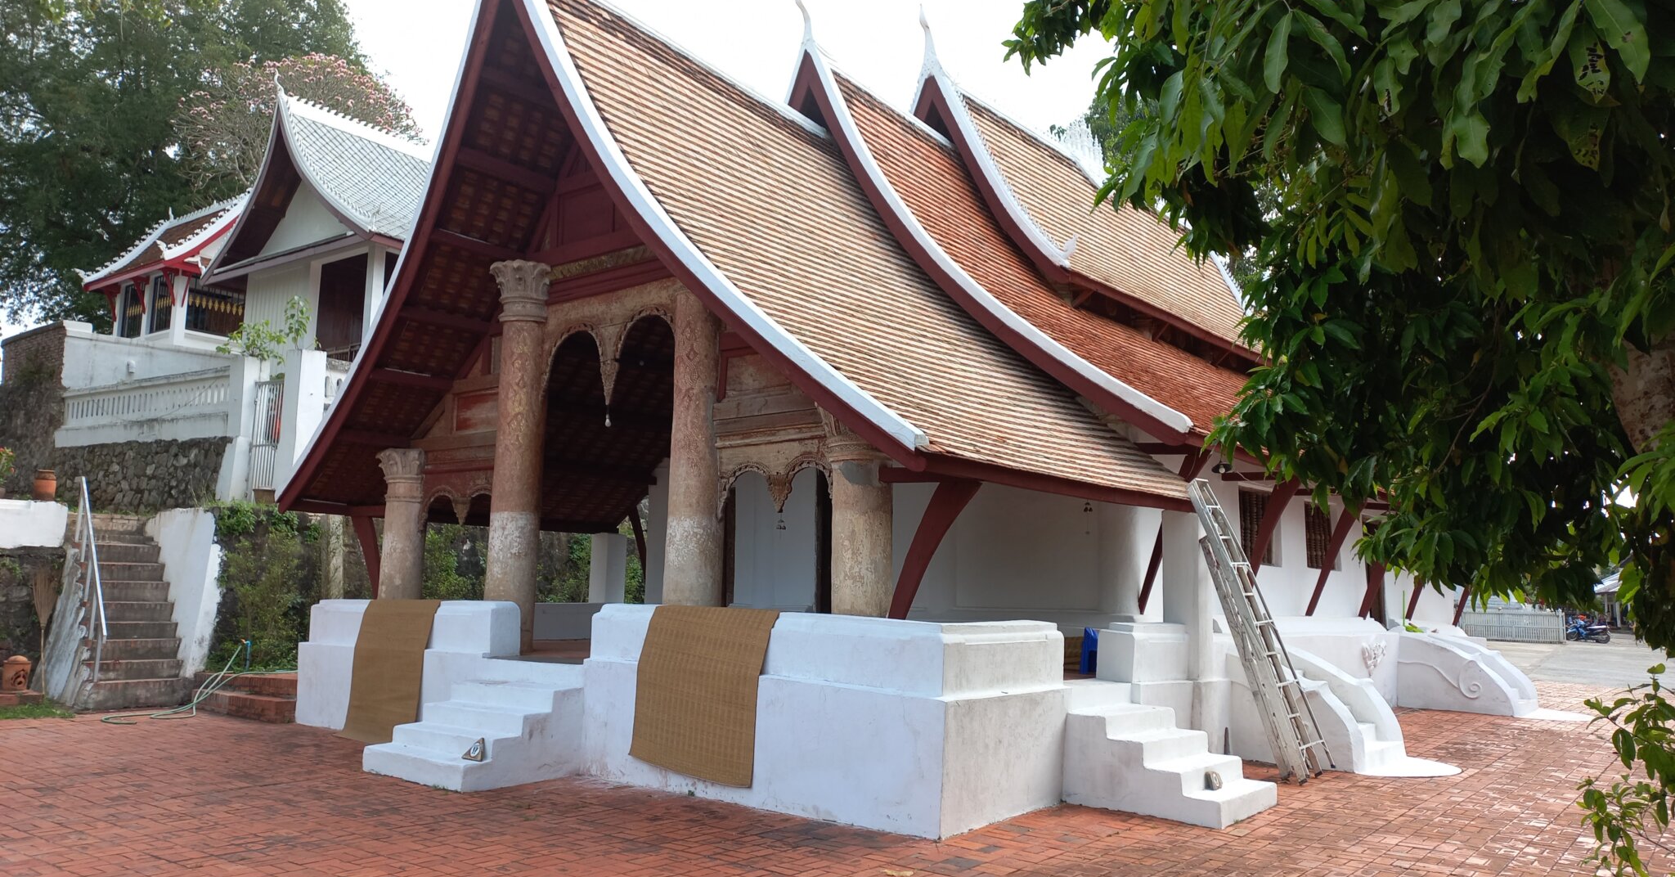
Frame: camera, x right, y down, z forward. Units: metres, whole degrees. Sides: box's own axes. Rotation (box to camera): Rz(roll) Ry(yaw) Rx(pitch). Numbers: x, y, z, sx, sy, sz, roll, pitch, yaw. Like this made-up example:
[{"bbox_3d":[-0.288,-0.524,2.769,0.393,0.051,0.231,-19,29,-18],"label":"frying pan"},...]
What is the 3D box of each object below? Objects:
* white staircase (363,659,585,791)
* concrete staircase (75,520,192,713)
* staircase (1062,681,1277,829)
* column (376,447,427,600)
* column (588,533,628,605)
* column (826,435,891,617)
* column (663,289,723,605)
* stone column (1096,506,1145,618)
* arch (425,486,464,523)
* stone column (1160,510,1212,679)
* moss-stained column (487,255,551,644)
[{"bbox_3d":[-2.895,2.239,9.680,1.305,0.883,1.128,-4,-9,37],"label":"white staircase"},{"bbox_3d":[-8.540,2.040,14.542,1.109,2.110,2.061,7,-9,-40],"label":"concrete staircase"},{"bbox_3d":[2.458,2.321,9.081,1.300,0.830,1.210,-4,-9,38],"label":"staircase"},{"bbox_3d":[-4.512,1.106,12.609,0.491,2.031,0.491,-4,-9,37],"label":"column"},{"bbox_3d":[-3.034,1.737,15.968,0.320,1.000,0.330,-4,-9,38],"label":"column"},{"bbox_3d":[0.188,0.777,9.038,0.510,2.031,0.510,1,-7,0],"label":"column"},{"bbox_3d":[-1.202,0.084,10.221,0.540,3.631,0.540,-4,-9,37],"label":"column"},{"bbox_3d":[2.957,1.134,12.650,0.451,1.570,0.451,-4,-9,37],"label":"stone column"},{"bbox_3d":[-3.974,0.677,12.223,0.640,0.380,0.130,-4,-9,38],"label":"arch"},{"bbox_3d":[3.220,1.442,11.108,0.330,1.480,0.330,-4,-9,38],"label":"stone column"},{"bbox_3d":[-3.101,0.134,11.613,0.520,3.740,0.520,-4,-9,38],"label":"moss-stained column"}]

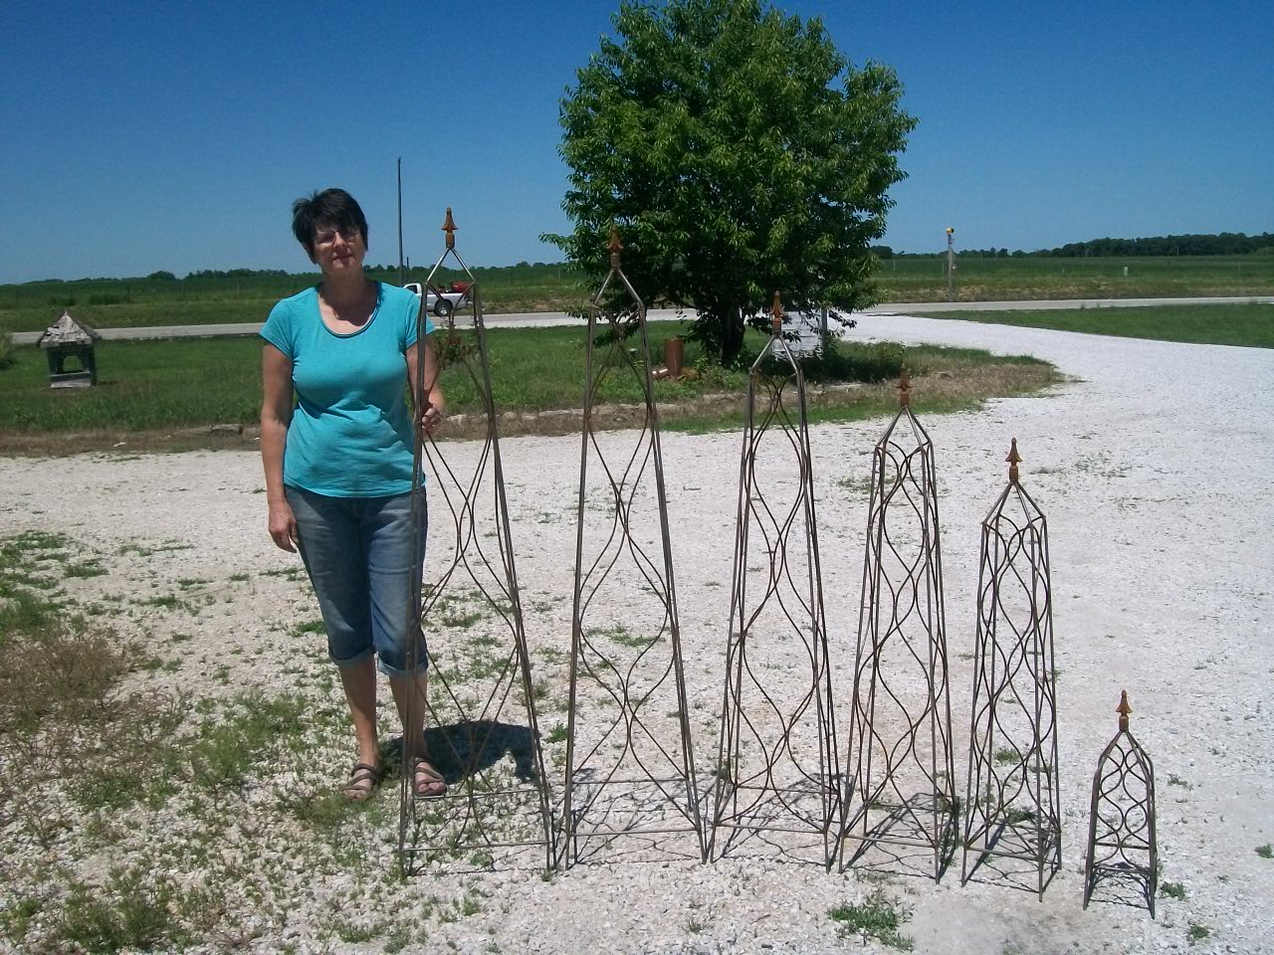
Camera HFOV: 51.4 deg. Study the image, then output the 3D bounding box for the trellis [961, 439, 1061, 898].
[{"bbox_3d":[0.854,0.421,2.997,0.192,1.027,0.192,3,10,29],"label":"trellis"}]

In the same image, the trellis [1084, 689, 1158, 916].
[{"bbox_3d":[1.070,0.703,2.915,0.154,0.485,0.154,2,9,22],"label":"trellis"}]

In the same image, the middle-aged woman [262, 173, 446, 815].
[{"bbox_3d":[-0.756,0.067,3.525,0.500,1.650,0.440,-3,9,-12],"label":"middle-aged woman"}]

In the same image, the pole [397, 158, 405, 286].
[{"bbox_3d":[-12.921,-13.273,72.610,0.250,8.321,0.250,-1,9,-10],"label":"pole"}]

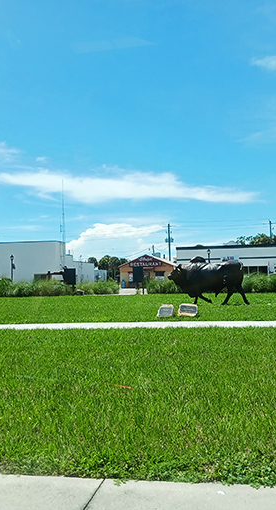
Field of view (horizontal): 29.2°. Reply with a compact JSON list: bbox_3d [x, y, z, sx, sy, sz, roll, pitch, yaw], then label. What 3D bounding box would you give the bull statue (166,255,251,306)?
[{"bbox_3d":[2.552,0.930,19.200,2.750,1.680,0.800,-2,-2,14],"label":"bull statue"}]

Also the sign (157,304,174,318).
[{"bbox_3d":[0.744,1.487,14.100,0.460,0.320,0.380,-2,-2,15],"label":"sign"}]

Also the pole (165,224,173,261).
[{"bbox_3d":[5.923,-0.703,103.000,2.000,10.300,0.600,-2,-2,11],"label":"pole"}]

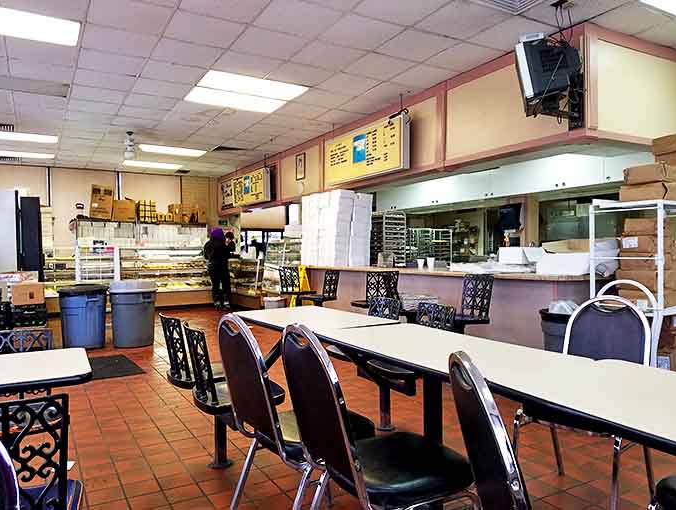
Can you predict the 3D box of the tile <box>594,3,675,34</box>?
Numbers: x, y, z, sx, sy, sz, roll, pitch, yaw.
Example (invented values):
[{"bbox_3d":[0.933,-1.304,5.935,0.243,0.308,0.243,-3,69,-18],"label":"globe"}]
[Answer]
[{"bbox_3d":[2.490,-1.994,4.308,0.610,0.022,0.384,-1,1,-30],"label":"tile"}]

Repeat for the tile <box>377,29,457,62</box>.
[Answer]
[{"bbox_3d":[0.733,-1.984,4.851,0.605,0.020,0.605,-1,0,-30],"label":"tile"}]

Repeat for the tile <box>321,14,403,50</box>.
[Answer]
[{"bbox_3d":[0.210,-1.967,4.549,0.610,0.020,0.610,-1,0,-31],"label":"tile"}]

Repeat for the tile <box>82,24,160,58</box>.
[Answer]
[{"bbox_3d":[-1.984,-1.955,4.667,0.610,0.022,0.610,-1,1,-30],"label":"tile"}]

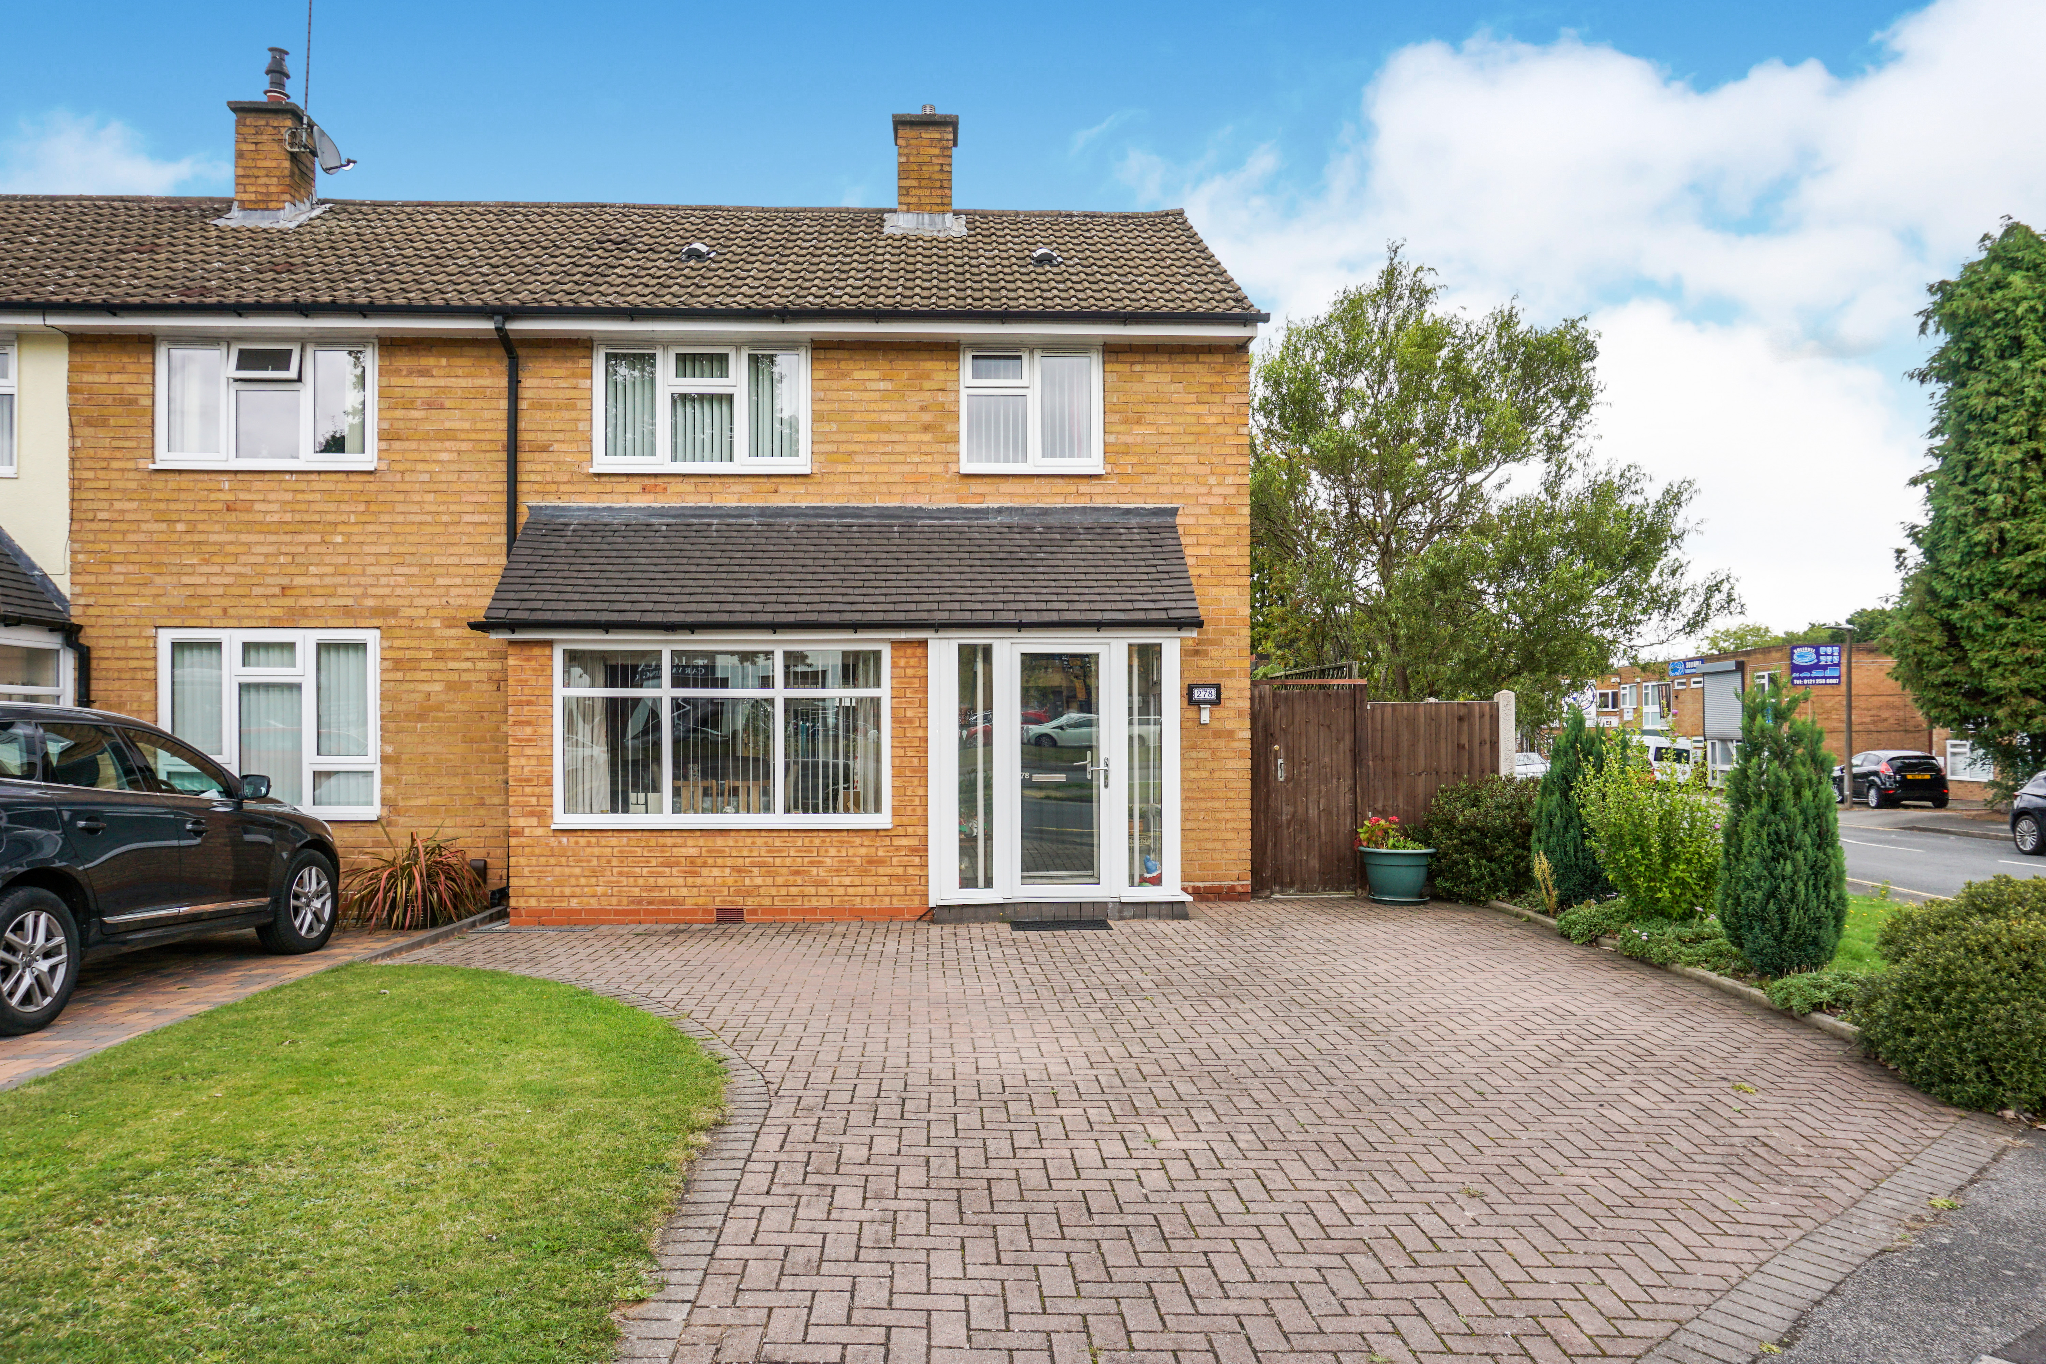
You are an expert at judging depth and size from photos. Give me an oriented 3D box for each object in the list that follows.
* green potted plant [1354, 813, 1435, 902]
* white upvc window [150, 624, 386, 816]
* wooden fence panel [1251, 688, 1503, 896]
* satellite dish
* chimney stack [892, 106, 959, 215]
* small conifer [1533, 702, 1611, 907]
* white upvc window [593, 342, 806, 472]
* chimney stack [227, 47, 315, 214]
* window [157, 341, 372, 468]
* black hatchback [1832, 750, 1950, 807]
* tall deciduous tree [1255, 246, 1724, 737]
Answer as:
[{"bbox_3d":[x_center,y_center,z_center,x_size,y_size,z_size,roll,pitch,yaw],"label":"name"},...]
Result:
[{"bbox_3d":[3.155,1.490,11.550,0.650,0.720,0.630,0,0,-3],"label":"green potted plant"},{"bbox_3d":[-6.244,0.351,11.297,1.809,1.588,0.120,0,0,-3],"label":"white upvc window"},{"bbox_3d":[3.079,0.966,11.860,2.170,1.790,0.100,0,0,-3],"label":"wooden fence panel"},{"bbox_3d":[-7.282,-5.631,14.400,0.450,0.530,0.510,0,0,6],"label":"satellite dish"},{"bbox_3d":[-1.024,-5.350,14.450,0.680,1.080,0.660,0,0,-3],"label":"chimney stack"},{"bbox_3d":[4.509,1.031,11.200,0.660,1.650,0.660,0,0,-3],"label":"small conifer"},{"bbox_3d":[-2.707,-2.305,11.510,1.830,1.070,0.110,0,0,-3],"label":"white upvc window"},{"bbox_3d":[-7.945,-5.820,14.530,0.680,1.840,0.670,0,0,-3],"label":"chimney stack"},{"bbox_3d":[-6.272,-2.299,11.311,1.798,1.088,0.120,0,0,-3],"label":"window"},{"bbox_3d":[23.666,2.613,37.309,1.750,1.480,3.950,0,0,12],"label":"black hatchback"},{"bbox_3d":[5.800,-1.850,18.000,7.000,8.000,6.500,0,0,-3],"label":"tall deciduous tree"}]

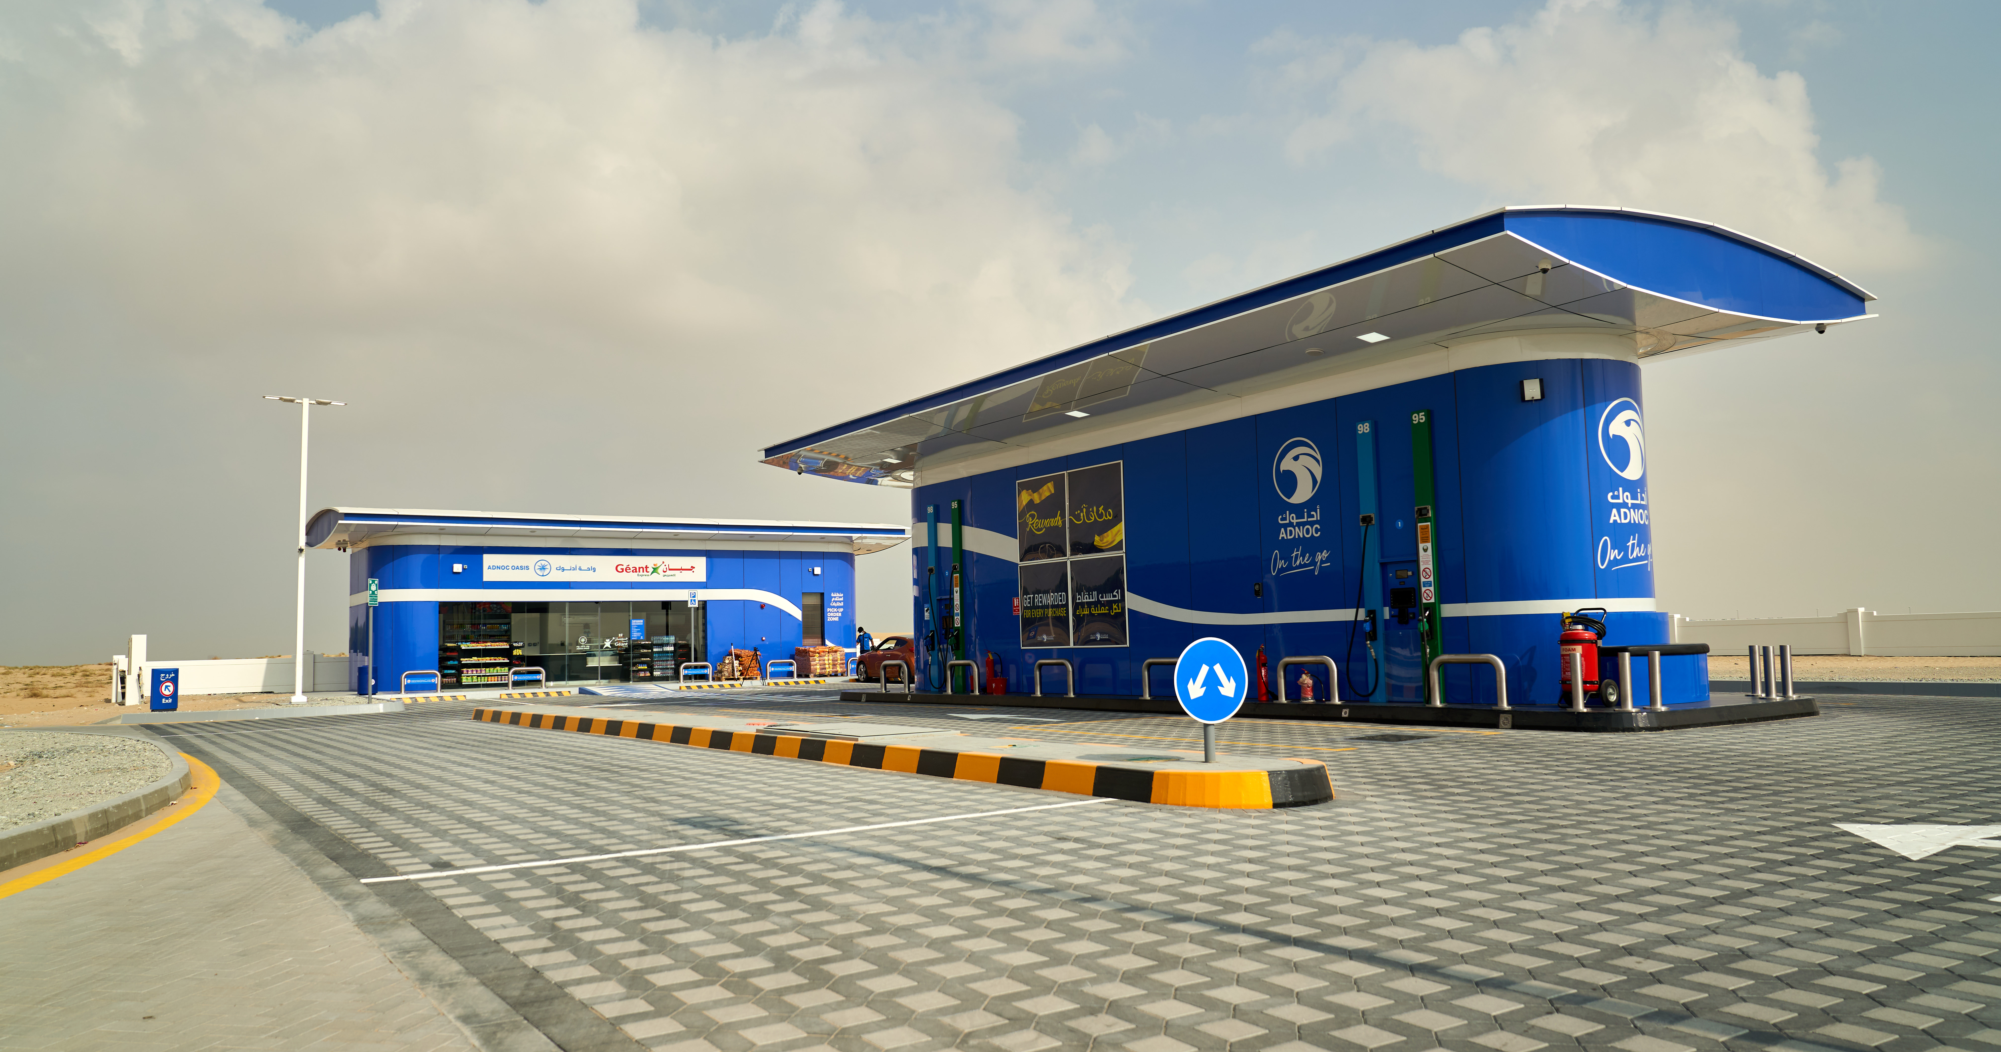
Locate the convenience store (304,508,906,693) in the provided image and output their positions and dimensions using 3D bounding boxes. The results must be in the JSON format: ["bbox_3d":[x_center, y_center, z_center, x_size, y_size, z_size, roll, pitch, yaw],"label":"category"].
[{"bbox_3d":[-12.260,2.379,42.878,17.400,5.300,7.500,2,-6,-34],"label":"convenience store"}]

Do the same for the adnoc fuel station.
[{"bbox_3d":[3.299,0.134,22.256,7.800,5.700,17.500,2,-6,-34],"label":"adnoc fuel station"}]

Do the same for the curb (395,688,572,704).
[{"bbox_3d":[-13.424,4.439,34.712,4.550,0.130,0.200,2,-6,-34],"label":"curb"}]

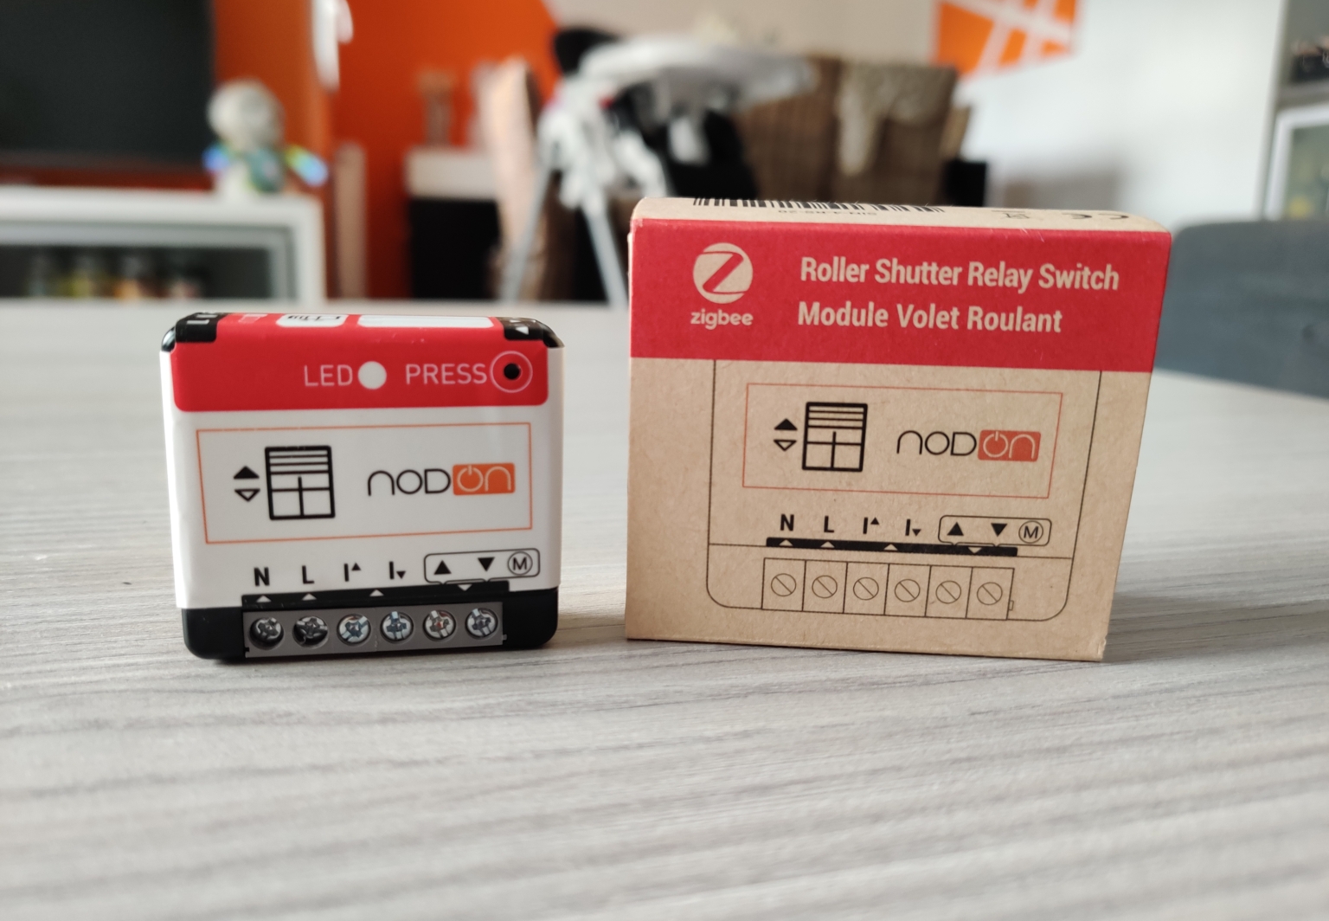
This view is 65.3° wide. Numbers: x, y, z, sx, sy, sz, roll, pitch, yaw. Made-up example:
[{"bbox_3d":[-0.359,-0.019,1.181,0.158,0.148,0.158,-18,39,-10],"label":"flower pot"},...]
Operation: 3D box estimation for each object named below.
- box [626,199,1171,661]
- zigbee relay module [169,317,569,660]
[{"bbox_3d":[0.026,-0.005,0.134,0.059,0.053,0.025,2,16,3],"label":"box"},{"bbox_3d":[-0.035,0.003,0.128,0.044,0.040,0.017,-2,15,-12],"label":"zigbee relay module"}]

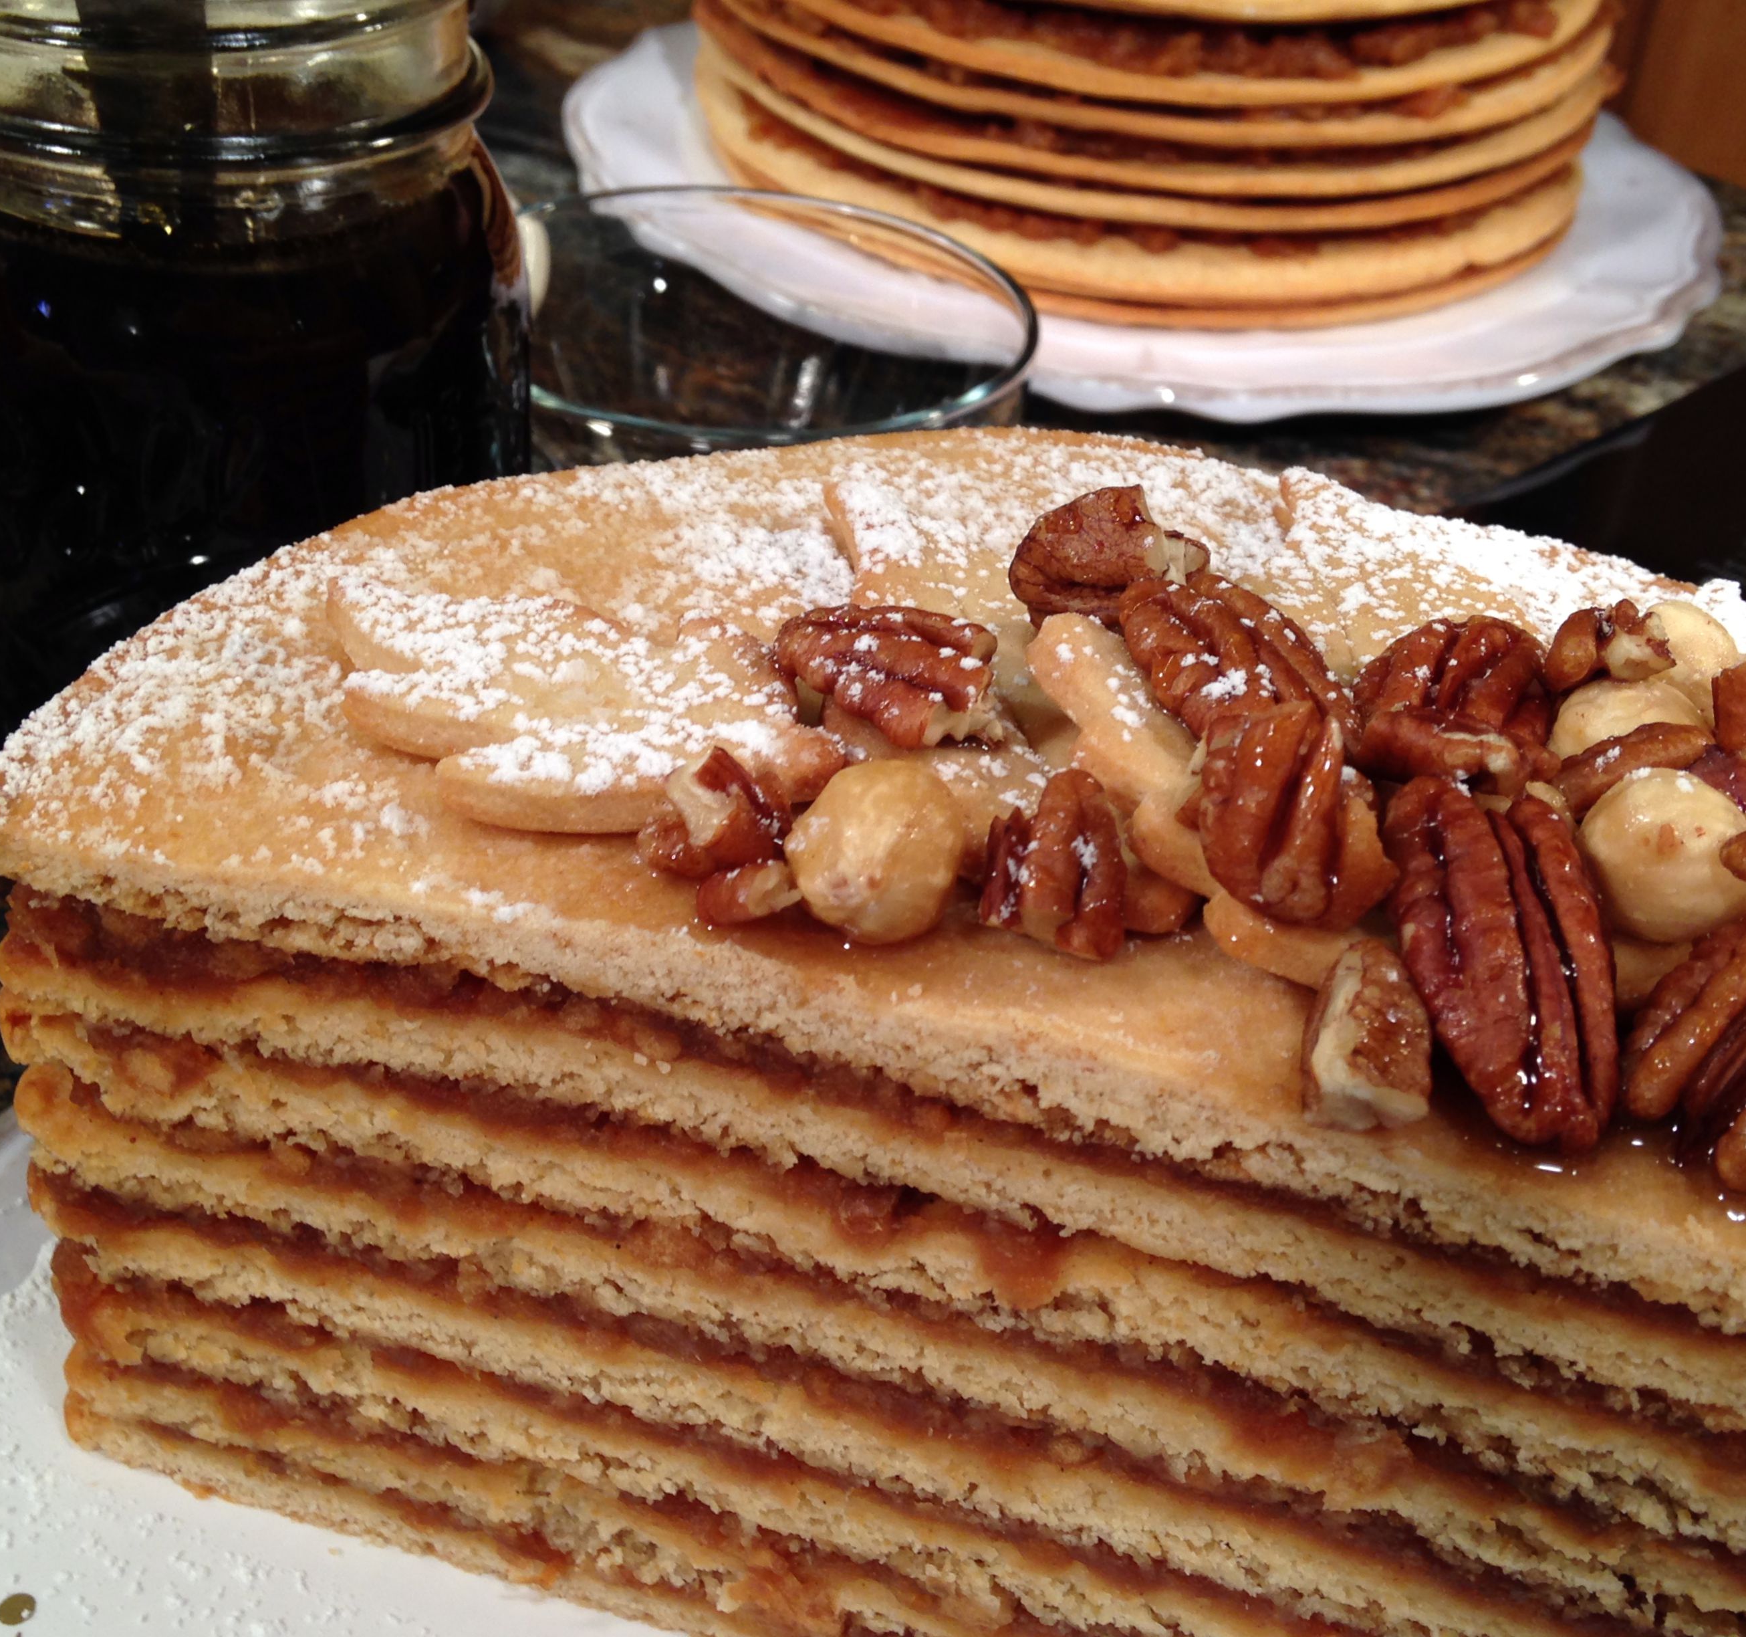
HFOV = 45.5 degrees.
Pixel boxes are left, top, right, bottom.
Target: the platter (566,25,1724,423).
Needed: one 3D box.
[{"bbox_3d":[0.065,-0.155,0.522,0.284,0.024,0.284,7,37,0],"label":"platter"}]

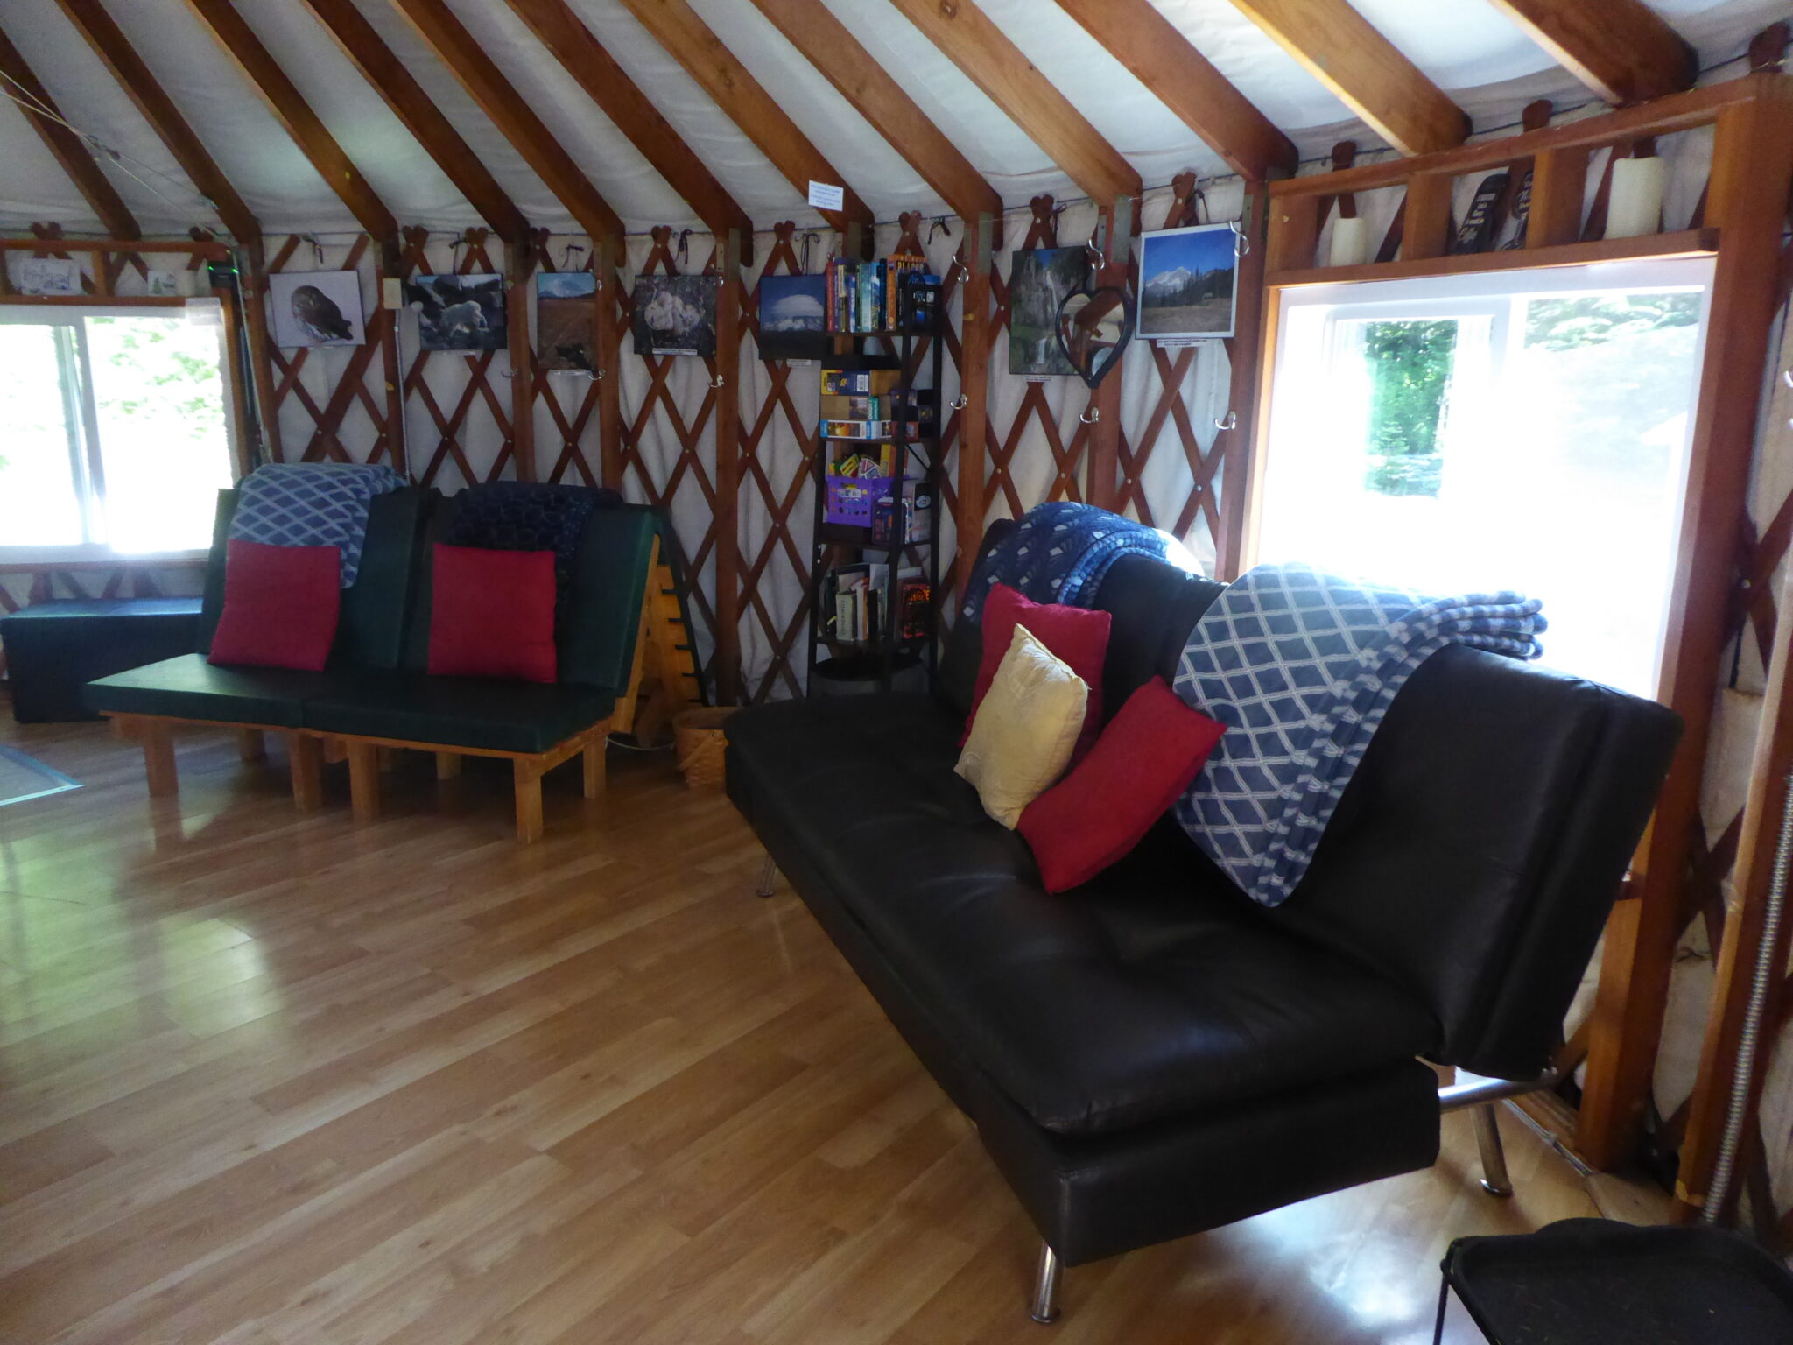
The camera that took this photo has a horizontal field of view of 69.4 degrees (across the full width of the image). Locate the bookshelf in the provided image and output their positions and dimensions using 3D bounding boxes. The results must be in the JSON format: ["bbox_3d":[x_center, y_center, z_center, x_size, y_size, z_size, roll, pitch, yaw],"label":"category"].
[{"bbox_3d":[-0.078,-0.357,3.904,0.282,1.585,0.275,10,16,35],"label":"bookshelf"}]

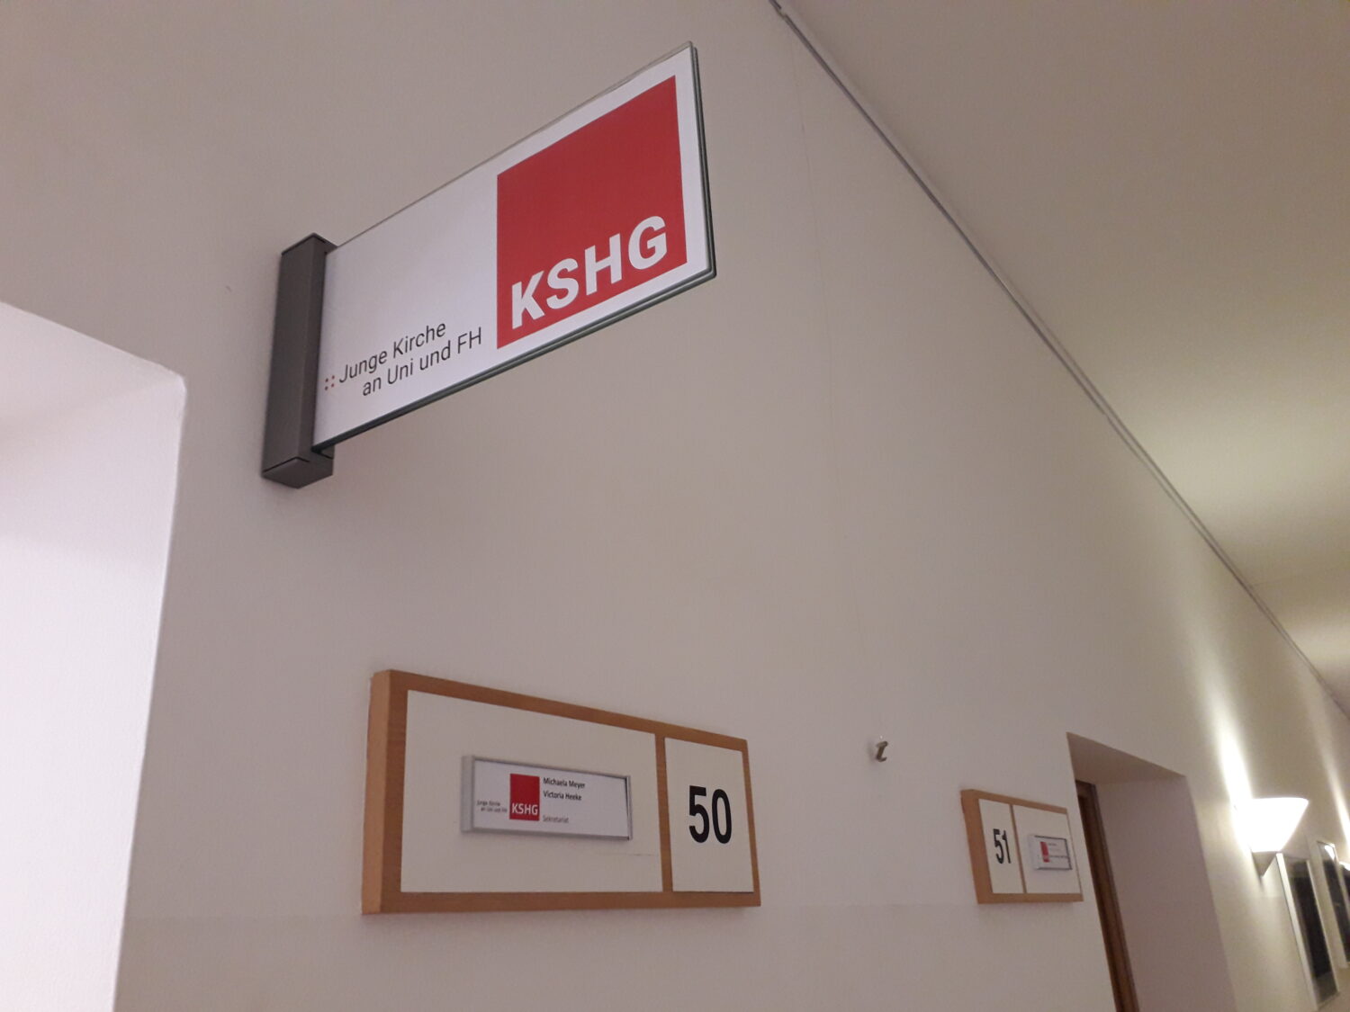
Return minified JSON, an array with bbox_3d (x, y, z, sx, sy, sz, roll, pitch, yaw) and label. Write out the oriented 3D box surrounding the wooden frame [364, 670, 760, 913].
[{"bbox_3d":[-0.061,0.243,0.846,0.019,0.152,0.441,-18,-27,32],"label":"wooden frame"}]

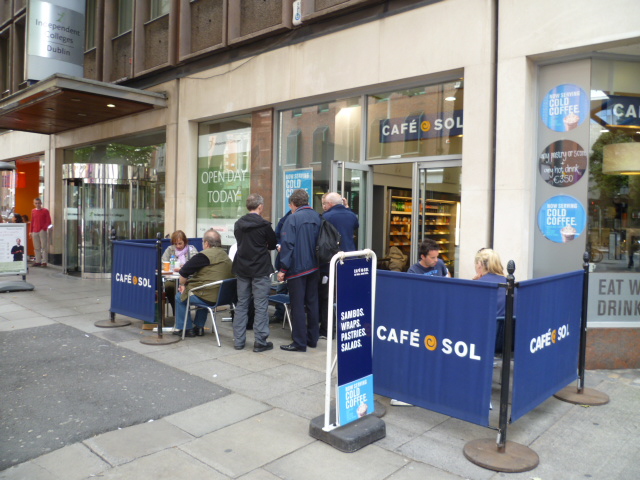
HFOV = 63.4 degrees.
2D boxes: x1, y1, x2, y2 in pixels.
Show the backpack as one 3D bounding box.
[{"bbox_3d":[0.103,0.011,5.620,0.210,0.480,0.290,3,3,41],"label":"backpack"}]

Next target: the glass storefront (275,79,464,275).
[{"bbox_3d":[0.437,-0.363,6.996,3.105,3.050,0.200,3,3,41],"label":"glass storefront"}]

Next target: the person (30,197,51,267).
[{"bbox_3d":[-7.193,-0.218,13.300,0.480,1.760,0.340,1,2,-14],"label":"person"}]

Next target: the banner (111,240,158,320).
[{"bbox_3d":[-2.316,0.496,6.443,1.081,0.918,0.050,3,3,42],"label":"banner"}]

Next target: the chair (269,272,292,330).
[{"bbox_3d":[-0.387,0.798,6.458,0.580,0.750,0.550,3,3,35],"label":"chair"}]

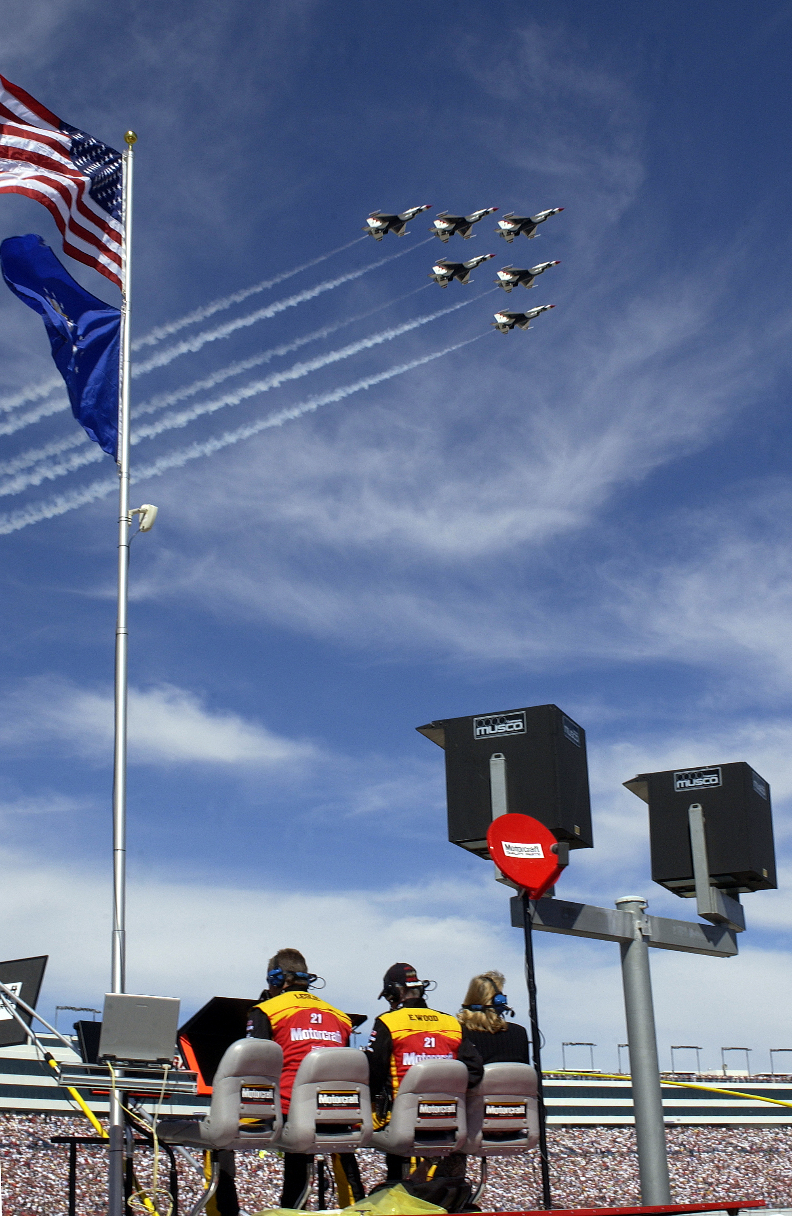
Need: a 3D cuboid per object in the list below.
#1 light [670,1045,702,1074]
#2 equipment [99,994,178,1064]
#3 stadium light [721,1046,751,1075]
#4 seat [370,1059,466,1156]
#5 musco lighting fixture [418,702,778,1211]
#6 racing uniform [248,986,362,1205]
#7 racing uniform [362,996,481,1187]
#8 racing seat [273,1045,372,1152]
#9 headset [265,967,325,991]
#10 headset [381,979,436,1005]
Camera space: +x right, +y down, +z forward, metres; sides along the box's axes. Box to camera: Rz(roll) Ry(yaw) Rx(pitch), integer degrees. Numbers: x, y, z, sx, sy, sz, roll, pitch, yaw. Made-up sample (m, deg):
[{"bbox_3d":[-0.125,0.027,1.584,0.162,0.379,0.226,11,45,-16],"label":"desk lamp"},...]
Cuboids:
[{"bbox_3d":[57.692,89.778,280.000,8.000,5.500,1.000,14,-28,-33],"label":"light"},{"bbox_3d":[-1.110,1.817,6.050,0.330,0.265,0.300,8,-25,-22],"label":"equipment"},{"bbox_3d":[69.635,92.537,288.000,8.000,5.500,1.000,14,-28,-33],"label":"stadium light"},{"bbox_3d":[0.104,2.680,7.550,0.430,0.480,0.460,12,-26,-29],"label":"seat"},{"bbox_3d":[1.847,3.553,11.200,1.450,5.000,3.350,-21,-30,39],"label":"musco lighting fixture"},{"bbox_3d":[-0.454,2.465,7.050,0.540,1.030,0.560,10,-25,-25],"label":"racing uniform"},{"bbox_3d":[0.144,2.704,7.750,0.580,1.020,0.560,8,-25,-22],"label":"racing uniform"},{"bbox_3d":[-0.382,2.425,6.950,0.430,0.480,0.460,14,-27,-32],"label":"racing seat"},{"bbox_3d":[-0.517,1.896,7.200,0.210,0.110,0.200,14,-28,-33],"label":"headset"},{"bbox_3d":[0.066,2.136,7.850,0.210,0.110,0.200,18,-30,-38],"label":"headset"}]

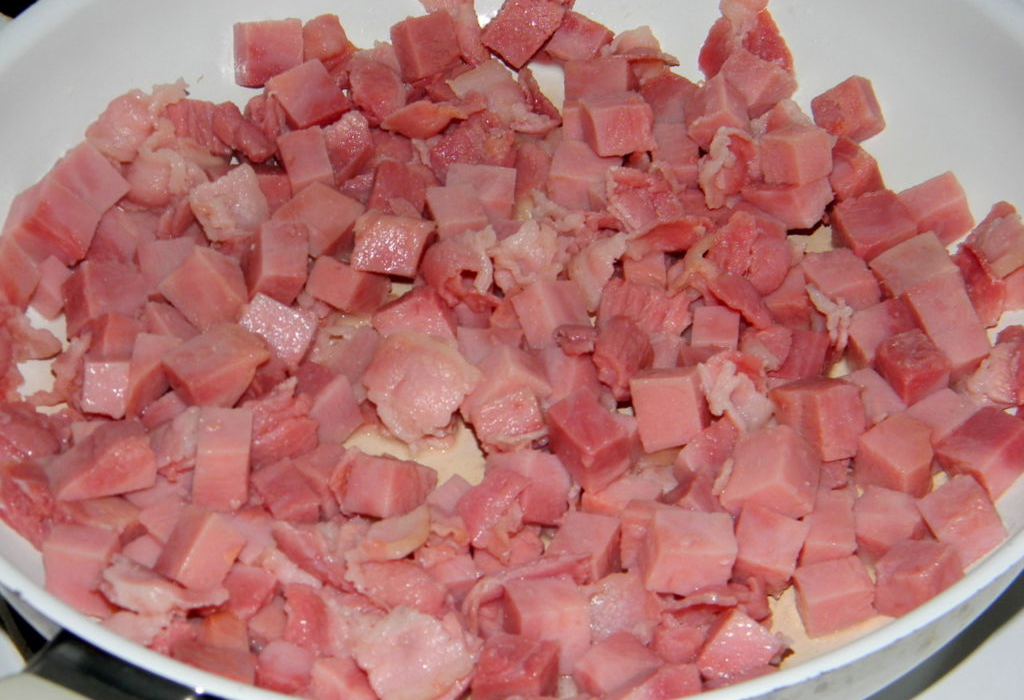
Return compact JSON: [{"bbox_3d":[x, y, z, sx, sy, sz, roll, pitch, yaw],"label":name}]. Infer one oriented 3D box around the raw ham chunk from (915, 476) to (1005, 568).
[{"bbox_3d":[0.094,0.035,0.510,0.011,0.012,0.012,-33,50,2],"label":"raw ham chunk"}]

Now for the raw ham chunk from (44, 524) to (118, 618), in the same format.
[{"bbox_3d":[-0.090,0.046,0.511,0.014,0.014,0.013,6,18,-1],"label":"raw ham chunk"}]

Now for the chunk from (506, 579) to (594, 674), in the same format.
[{"bbox_3d":[0.008,0.055,0.494,0.015,0.013,0.014,-4,24,-10],"label":"chunk"}]

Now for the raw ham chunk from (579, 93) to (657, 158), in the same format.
[{"bbox_3d":[0.025,-0.054,0.591,0.014,0.011,0.015,-8,18,-8],"label":"raw ham chunk"}]

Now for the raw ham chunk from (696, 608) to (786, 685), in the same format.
[{"bbox_3d":[0.046,0.062,0.488,0.012,0.010,0.013,16,43,21],"label":"raw ham chunk"}]

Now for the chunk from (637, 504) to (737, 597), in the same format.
[{"bbox_3d":[0.036,0.041,0.502,0.016,0.014,0.011,-1,52,-11],"label":"chunk"}]

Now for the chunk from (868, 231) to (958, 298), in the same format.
[{"bbox_3d":[0.093,-0.015,0.558,0.016,0.013,0.015,-25,42,-3],"label":"chunk"}]

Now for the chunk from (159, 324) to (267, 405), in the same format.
[{"bbox_3d":[-0.066,0.004,0.548,0.018,0.010,0.011,-21,55,-33],"label":"chunk"}]

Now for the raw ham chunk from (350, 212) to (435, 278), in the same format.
[{"bbox_3d":[-0.027,-0.024,0.566,0.015,0.011,0.014,9,14,2],"label":"raw ham chunk"}]

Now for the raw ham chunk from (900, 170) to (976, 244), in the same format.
[{"bbox_3d":[0.101,-0.033,0.585,0.014,0.011,0.010,-25,47,3],"label":"raw ham chunk"}]

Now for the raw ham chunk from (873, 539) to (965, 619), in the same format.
[{"bbox_3d":[0.083,0.046,0.503,0.013,0.010,0.014,-1,27,31],"label":"raw ham chunk"}]

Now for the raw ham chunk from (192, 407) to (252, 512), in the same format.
[{"bbox_3d":[-0.063,0.023,0.529,0.011,0.016,0.015,3,39,-9],"label":"raw ham chunk"}]

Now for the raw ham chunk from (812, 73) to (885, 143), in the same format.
[{"bbox_3d":[0.082,-0.058,0.596,0.012,0.011,0.012,-27,72,32],"label":"raw ham chunk"}]

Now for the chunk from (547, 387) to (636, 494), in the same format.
[{"bbox_3d":[0.017,0.019,0.532,0.010,0.013,0.016,-30,54,-20],"label":"chunk"}]

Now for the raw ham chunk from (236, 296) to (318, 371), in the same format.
[{"bbox_3d":[-0.053,-0.004,0.555,0.015,0.012,0.010,25,64,4],"label":"raw ham chunk"}]

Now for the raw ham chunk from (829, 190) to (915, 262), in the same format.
[{"bbox_3d":[0.085,-0.026,0.577,0.014,0.014,0.014,-20,54,-12],"label":"raw ham chunk"}]

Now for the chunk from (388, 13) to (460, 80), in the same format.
[{"bbox_3d":[-0.021,-0.075,0.603,0.011,0.013,0.013,-16,5,-18],"label":"chunk"}]

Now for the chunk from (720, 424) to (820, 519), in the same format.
[{"bbox_3d":[0.055,0.027,0.516,0.013,0.014,0.015,-14,45,34],"label":"chunk"}]

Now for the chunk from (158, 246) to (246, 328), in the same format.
[{"bbox_3d":[-0.069,-0.012,0.568,0.012,0.017,0.015,-40,77,5],"label":"chunk"}]

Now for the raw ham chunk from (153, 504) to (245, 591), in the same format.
[{"bbox_3d":[-0.063,0.041,0.502,0.013,0.009,0.013,8,69,56],"label":"raw ham chunk"}]

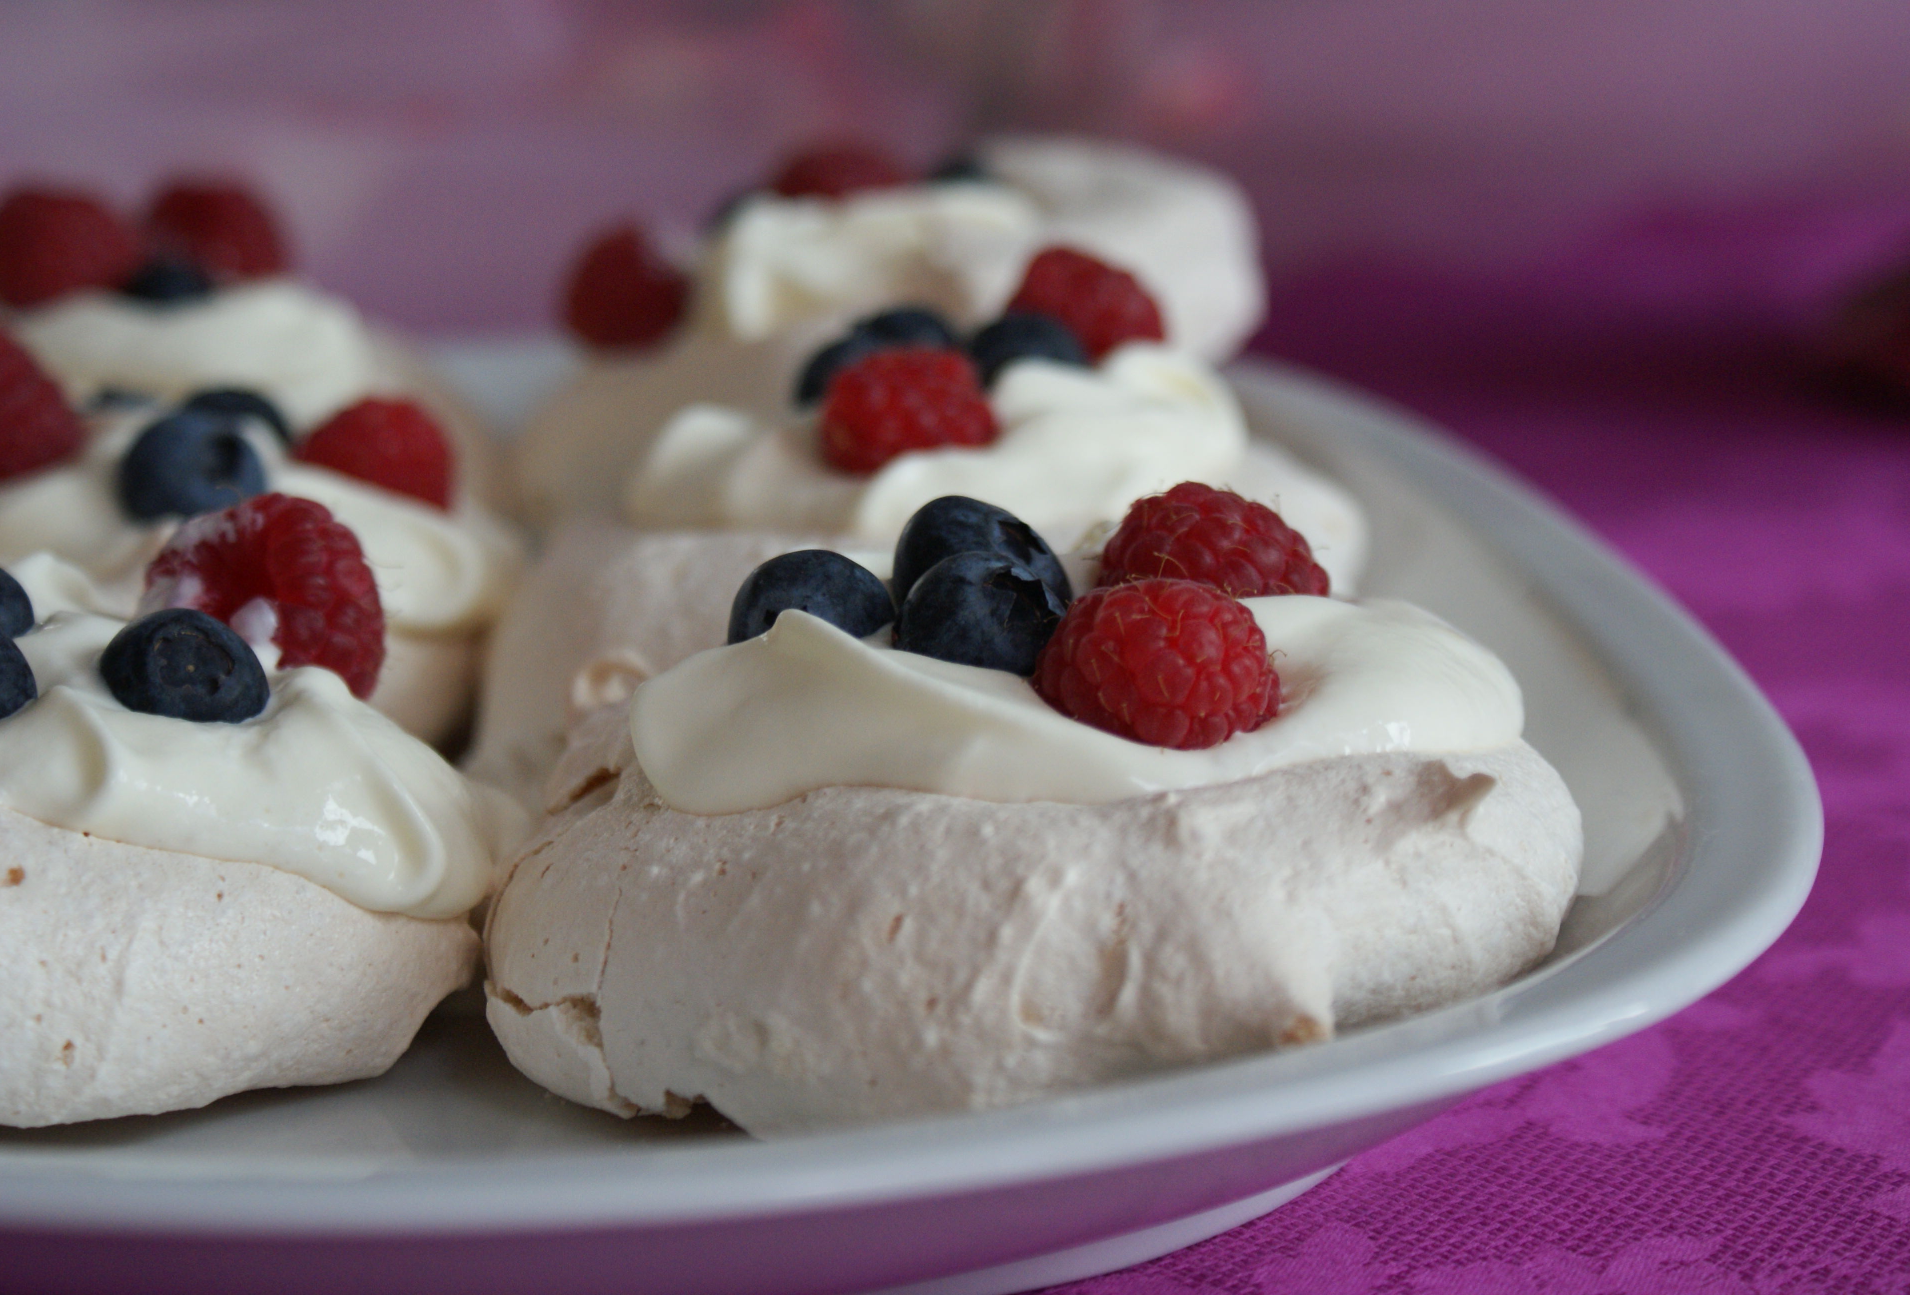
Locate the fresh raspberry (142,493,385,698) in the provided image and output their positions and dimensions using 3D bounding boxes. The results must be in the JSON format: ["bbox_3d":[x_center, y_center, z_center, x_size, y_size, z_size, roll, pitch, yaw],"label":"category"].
[{"bbox_3d":[-0.063,-0.004,0.368,0.021,0.019,0.020,0,15,0],"label":"fresh raspberry"}]

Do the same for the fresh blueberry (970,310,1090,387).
[{"bbox_3d":[0.009,-0.034,0.485,0.015,0.014,0.015,0,15,0],"label":"fresh blueberry"}]

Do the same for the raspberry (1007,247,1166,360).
[{"bbox_3d":[0.016,-0.042,0.500,0.020,0.017,0.019,0,15,0],"label":"raspberry"}]

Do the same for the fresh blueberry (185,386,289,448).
[{"bbox_3d":[-0.084,-0.024,0.470,0.014,0.013,0.014,0,15,0],"label":"fresh blueberry"}]

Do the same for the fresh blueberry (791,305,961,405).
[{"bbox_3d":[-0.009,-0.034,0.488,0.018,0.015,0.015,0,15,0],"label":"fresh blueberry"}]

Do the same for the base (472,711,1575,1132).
[{"bbox_3d":[0.007,0.016,0.360,0.098,0.029,0.090,0,15,0],"label":"base"}]

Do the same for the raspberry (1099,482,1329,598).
[{"bbox_3d":[0.024,-0.008,0.367,0.021,0.017,0.019,0,15,0],"label":"raspberry"}]

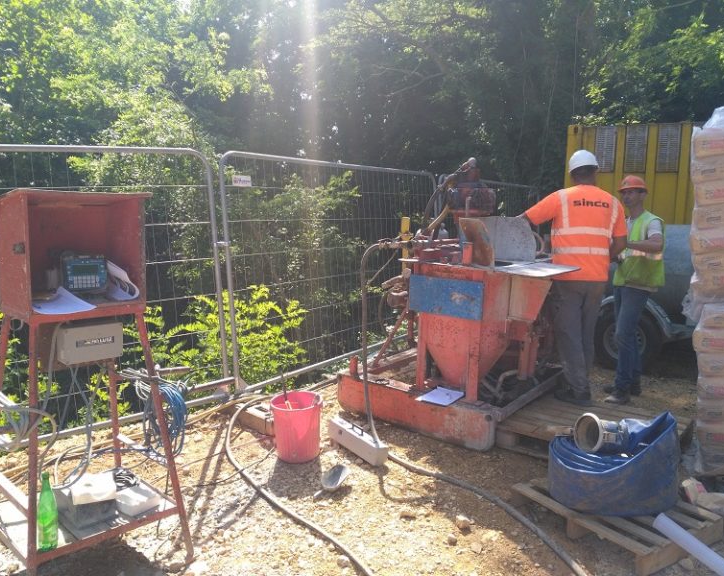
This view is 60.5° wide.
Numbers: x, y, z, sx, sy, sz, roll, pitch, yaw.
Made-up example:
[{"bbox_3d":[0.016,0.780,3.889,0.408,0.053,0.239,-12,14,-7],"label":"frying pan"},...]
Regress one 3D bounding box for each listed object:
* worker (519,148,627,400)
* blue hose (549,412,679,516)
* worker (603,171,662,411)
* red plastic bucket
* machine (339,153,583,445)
[{"bbox_3d":[1.539,-0.076,4.499,0.740,1.820,0.480,-1,9,-7],"label":"worker"},{"bbox_3d":[1.300,0.855,3.211,0.640,0.360,0.640,-3,9,-21],"label":"blue hose"},{"bbox_3d":[2.206,0.005,5.009,0.440,1.790,0.500,-6,10,-34],"label":"worker"},{"bbox_3d":[-0.411,0.884,3.929,0.320,0.370,0.320,0,8,0],"label":"red plastic bucket"},{"bbox_3d":[0.878,-0.029,4.796,1.560,1.920,1.480,7,11,38],"label":"machine"}]

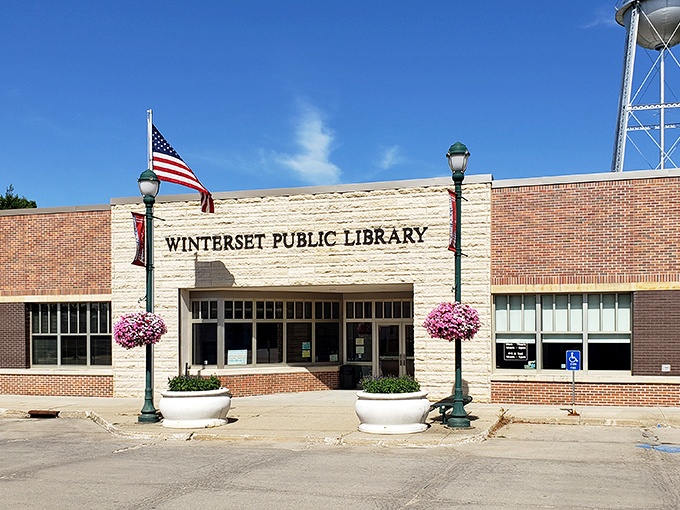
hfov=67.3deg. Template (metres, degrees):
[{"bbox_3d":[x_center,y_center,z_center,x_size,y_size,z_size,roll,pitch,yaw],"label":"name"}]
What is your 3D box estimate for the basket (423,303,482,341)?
[{"bbox_3d":[2.096,1.269,9.600,1.080,0.760,1.020,-1,-1,10],"label":"basket"}]

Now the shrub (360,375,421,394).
[{"bbox_3d":[0.905,2.329,9.150,1.050,0.360,0.950,-1,-1,10],"label":"shrub"}]

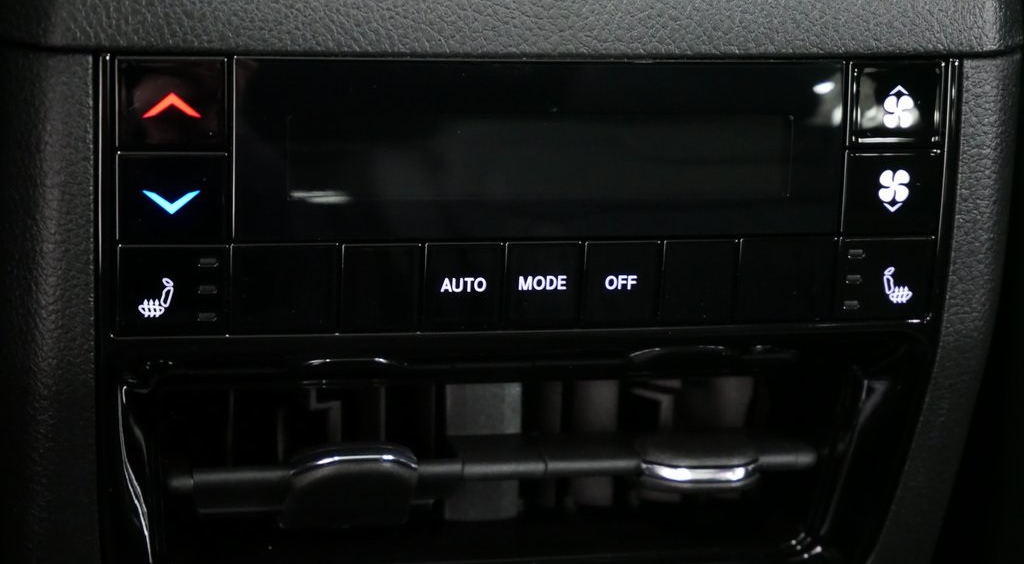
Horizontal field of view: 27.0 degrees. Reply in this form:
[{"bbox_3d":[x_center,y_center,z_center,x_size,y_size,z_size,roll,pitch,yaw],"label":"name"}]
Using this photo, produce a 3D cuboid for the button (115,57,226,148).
[{"bbox_3d":[-0.069,-0.036,0.429,0.022,0.018,0.006,-1,12,-12],"label":"button"}]

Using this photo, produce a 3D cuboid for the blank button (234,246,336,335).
[{"bbox_3d":[-0.045,0.001,0.422,0.021,0.017,0.006,-1,11,-13],"label":"blank button"}]

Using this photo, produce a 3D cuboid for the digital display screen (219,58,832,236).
[{"bbox_3d":[0.007,-0.028,0.447,0.130,0.038,0.006,-1,12,-12],"label":"digital display screen"}]

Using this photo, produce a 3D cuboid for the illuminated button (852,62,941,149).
[{"bbox_3d":[0.079,-0.037,0.444,0.021,0.017,0.006,-1,11,-13],"label":"illuminated button"}]

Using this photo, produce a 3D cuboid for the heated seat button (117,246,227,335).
[{"bbox_3d":[-0.067,0.001,0.417,0.021,0.017,0.006,-1,11,-13],"label":"heated seat button"}]

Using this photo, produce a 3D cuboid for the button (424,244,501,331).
[{"bbox_3d":[-0.011,0.001,0.449,0.017,0.019,0.006,-1,12,-12],"label":"button"}]

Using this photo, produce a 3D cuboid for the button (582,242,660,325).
[{"bbox_3d":[0.022,0.000,0.438,0.016,0.017,0.006,-1,11,-13],"label":"button"}]

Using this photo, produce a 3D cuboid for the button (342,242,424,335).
[{"bbox_3d":[-0.028,0.001,0.446,0.017,0.019,0.006,-1,12,-12],"label":"button"}]

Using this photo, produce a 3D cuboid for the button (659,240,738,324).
[{"bbox_3d":[0.038,0.000,0.441,0.015,0.017,0.006,-1,11,-13],"label":"button"}]

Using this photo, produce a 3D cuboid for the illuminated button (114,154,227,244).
[{"bbox_3d":[-0.069,-0.018,0.433,0.022,0.018,0.006,-1,12,-12],"label":"illuminated button"}]

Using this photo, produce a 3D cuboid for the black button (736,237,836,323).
[{"bbox_3d":[0.057,-0.001,0.446,0.021,0.017,0.006,-1,11,-13],"label":"black button"}]

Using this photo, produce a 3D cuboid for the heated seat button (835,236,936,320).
[{"bbox_3d":[0.081,-0.001,0.469,0.022,0.019,0.006,-1,12,-12],"label":"heated seat button"}]

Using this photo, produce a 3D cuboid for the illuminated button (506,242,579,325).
[{"bbox_3d":[0.006,0.000,0.434,0.015,0.017,0.006,-1,11,-13],"label":"illuminated button"}]

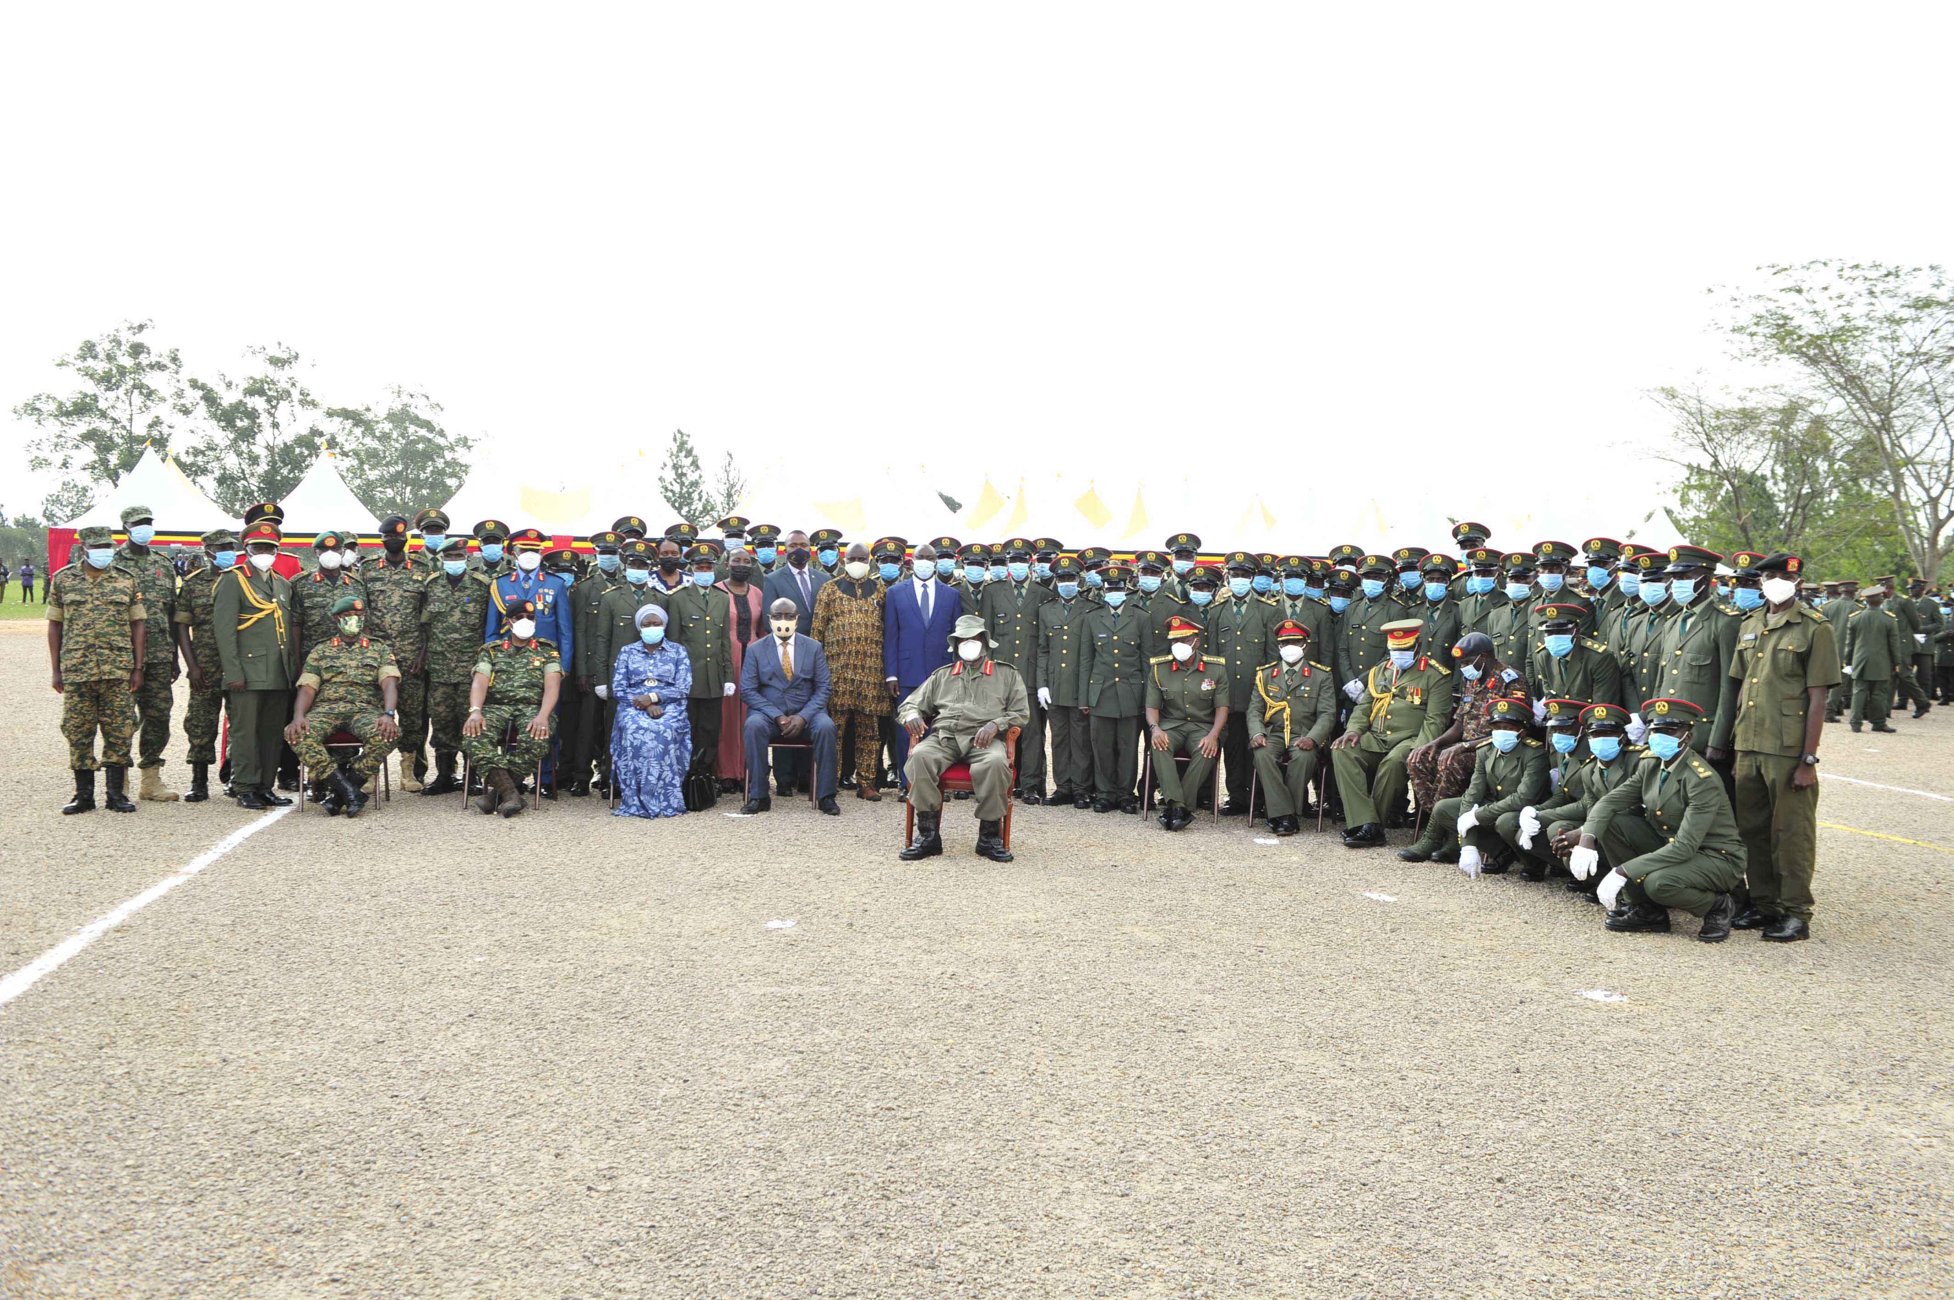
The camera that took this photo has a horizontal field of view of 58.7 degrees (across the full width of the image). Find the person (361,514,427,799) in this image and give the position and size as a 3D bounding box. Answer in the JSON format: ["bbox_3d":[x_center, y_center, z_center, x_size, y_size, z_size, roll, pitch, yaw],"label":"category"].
[{"bbox_3d":[-3.902,0.047,11.661,0.490,1.840,0.340,1,3,-16],"label":"person"}]

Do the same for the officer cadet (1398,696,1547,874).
[{"bbox_3d":[2.809,0.734,9.779,0.630,0.970,0.760,3,3,38],"label":"officer cadet"}]

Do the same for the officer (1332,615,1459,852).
[{"bbox_3d":[2.625,0.488,10.851,0.700,1.360,0.860,3,3,27],"label":"officer"}]

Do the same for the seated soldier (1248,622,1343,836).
[{"bbox_3d":[2.052,0.480,11.246,0.580,1.347,0.780,2,2,11],"label":"seated soldier"}]

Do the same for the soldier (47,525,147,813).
[{"bbox_3d":[-5.424,0.105,10.700,0.600,1.740,0.360,1,2,-20],"label":"soldier"}]

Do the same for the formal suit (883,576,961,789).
[{"bbox_3d":[-0.349,0.236,11.815,0.540,1.470,0.320,1,2,-2],"label":"formal suit"}]

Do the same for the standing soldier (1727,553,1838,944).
[{"bbox_3d":[3.733,0.428,8.062,0.300,1.756,0.470,0,3,-38],"label":"standing soldier"}]

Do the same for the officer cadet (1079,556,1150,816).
[{"bbox_3d":[0.949,0.252,11.745,0.480,1.670,0.330,2,2,4],"label":"officer cadet"}]

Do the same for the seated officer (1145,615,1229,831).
[{"bbox_3d":[1.381,0.463,11.380,0.550,1.320,0.800,2,2,6],"label":"seated officer"}]

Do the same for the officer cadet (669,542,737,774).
[{"bbox_3d":[-1.918,0.139,12.150,0.520,1.740,0.330,1,2,-9],"label":"officer cadet"}]

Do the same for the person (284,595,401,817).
[{"bbox_3d":[-3.949,0.330,10.852,0.720,1.340,0.860,1,3,-20],"label":"person"}]

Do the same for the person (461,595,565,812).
[{"bbox_3d":[-3.029,0.352,11.312,0.580,1.374,0.800,1,2,-5],"label":"person"}]

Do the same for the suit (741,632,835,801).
[{"bbox_3d":[-1.262,0.447,11.620,0.640,1.080,0.700,1,2,-7],"label":"suit"}]

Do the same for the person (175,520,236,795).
[{"bbox_3d":[-4.906,0.100,11.113,0.480,1.730,0.350,0,3,-34],"label":"person"}]

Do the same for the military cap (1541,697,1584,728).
[{"bbox_3d":[3.216,0.345,9.450,0.280,0.140,0.255,-1,3,-45],"label":"military cap"}]

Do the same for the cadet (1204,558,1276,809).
[{"bbox_3d":[1.814,0.225,11.954,0.510,1.795,0.320,2,2,7],"label":"cadet"}]

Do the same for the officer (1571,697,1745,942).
[{"bbox_3d":[3.179,0.760,8.080,0.700,1.070,0.600,0,3,-36],"label":"officer"}]

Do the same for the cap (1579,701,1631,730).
[{"bbox_3d":[3.242,0.346,8.950,0.265,0.140,0.280,3,3,32],"label":"cap"}]

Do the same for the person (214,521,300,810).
[{"bbox_3d":[-4.581,0.088,11.050,0.380,1.790,0.540,3,3,40],"label":"person"}]

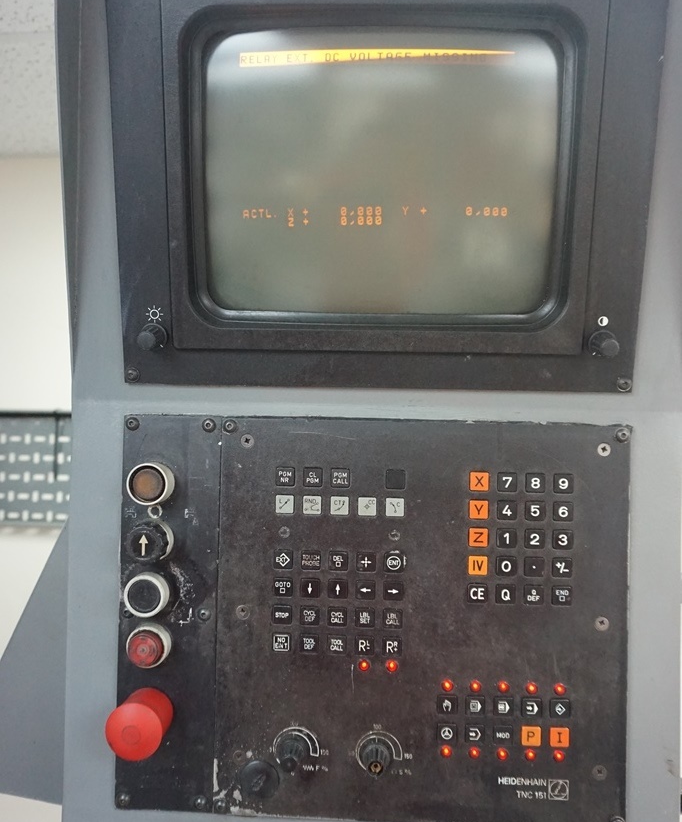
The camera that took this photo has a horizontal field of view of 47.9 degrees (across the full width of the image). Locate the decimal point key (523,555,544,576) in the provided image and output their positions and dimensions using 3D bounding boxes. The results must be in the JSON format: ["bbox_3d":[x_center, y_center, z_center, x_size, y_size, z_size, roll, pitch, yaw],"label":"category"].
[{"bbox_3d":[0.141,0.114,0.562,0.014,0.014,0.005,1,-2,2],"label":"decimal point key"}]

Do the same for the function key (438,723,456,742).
[{"bbox_3d":[0.074,0.224,0.535,0.013,0.013,0.005,1,-1,2],"label":"function key"}]

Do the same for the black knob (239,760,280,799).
[{"bbox_3d":[-0.057,0.258,0.537,0.026,0.026,0.010,1,-1,2],"label":"black knob"}]

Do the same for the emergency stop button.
[{"bbox_3d":[-0.142,0.221,0.543,0.040,0.040,0.043,1,-2,2],"label":"emergency stop button"}]

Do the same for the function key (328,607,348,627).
[{"bbox_3d":[-0.002,0.142,0.530,0.013,0.013,0.004,1,-2,2],"label":"function key"}]

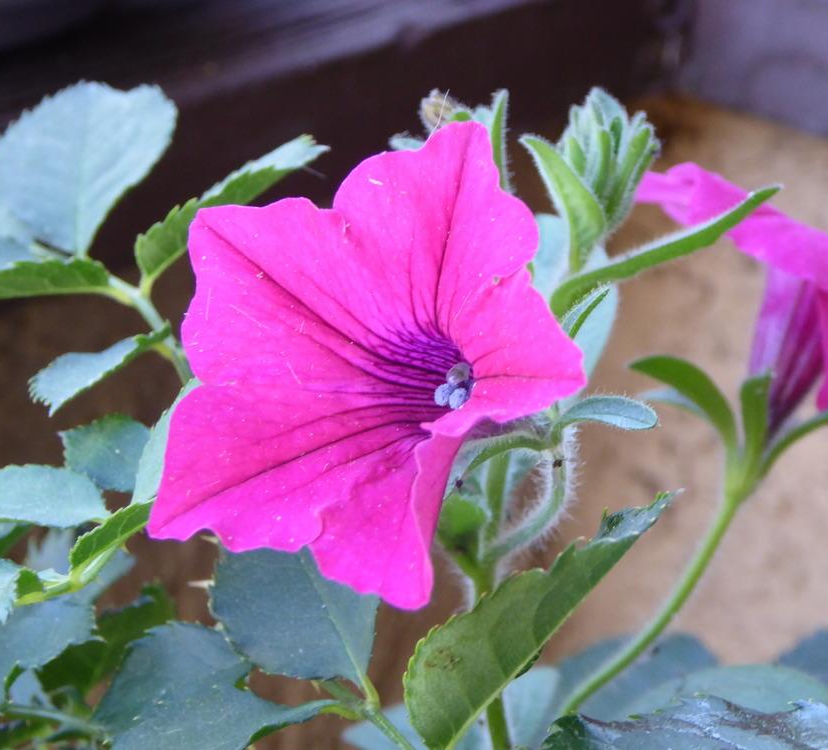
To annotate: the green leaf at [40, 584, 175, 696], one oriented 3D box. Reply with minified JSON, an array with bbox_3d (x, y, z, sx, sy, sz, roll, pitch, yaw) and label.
[{"bbox_3d":[-0.052,0.045,0.482,0.025,0.014,0.005,-35,48,-6],"label":"green leaf"}]

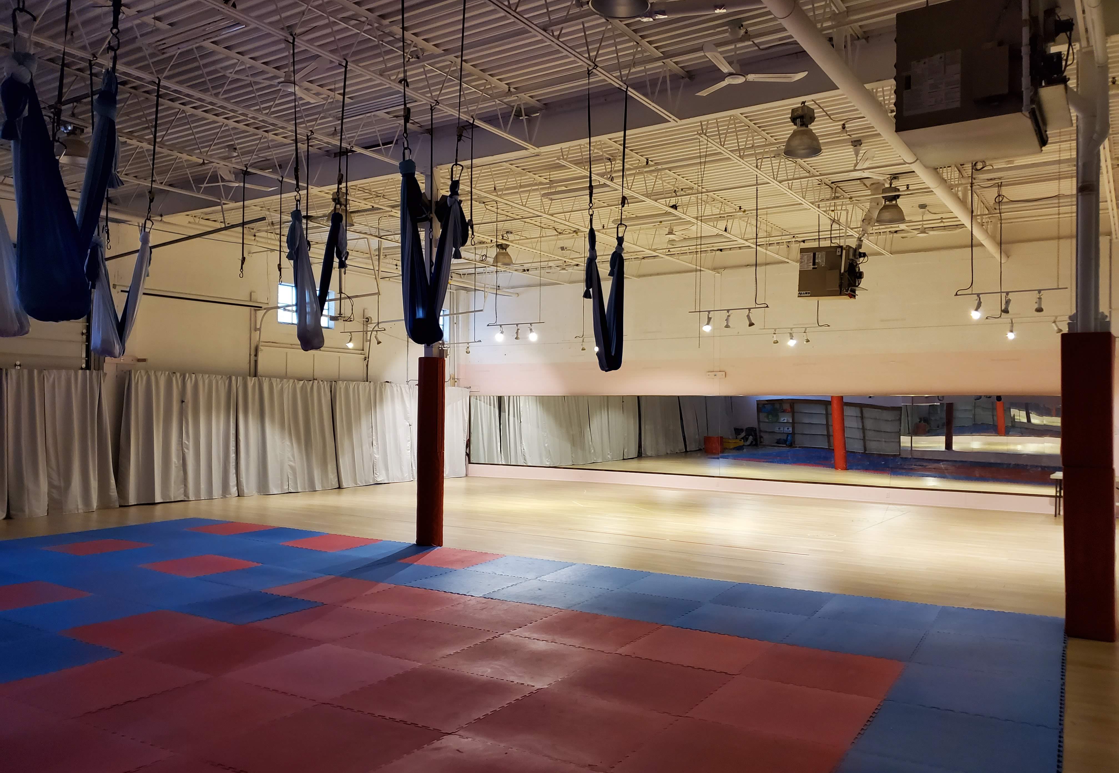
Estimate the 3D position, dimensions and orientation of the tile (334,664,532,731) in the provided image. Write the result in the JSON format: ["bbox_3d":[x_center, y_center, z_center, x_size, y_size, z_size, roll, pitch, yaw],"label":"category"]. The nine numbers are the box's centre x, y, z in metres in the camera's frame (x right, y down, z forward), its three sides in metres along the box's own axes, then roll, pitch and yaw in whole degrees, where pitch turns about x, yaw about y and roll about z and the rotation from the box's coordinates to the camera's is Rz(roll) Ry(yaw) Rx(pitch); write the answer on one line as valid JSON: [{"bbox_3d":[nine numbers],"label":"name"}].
[{"bbox_3d":[-0.789,2.005,5.429,1.000,0.025,1.000,0,-2,31],"label":"tile"}]

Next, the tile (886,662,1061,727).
[{"bbox_3d":[2.760,2.025,5.542,0.987,0.030,0.987,0,-2,31],"label":"tile"}]

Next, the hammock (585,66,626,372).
[{"bbox_3d":[0.454,-1.586,8.242,0.200,2.891,0.620,0,-2,33],"label":"hammock"}]

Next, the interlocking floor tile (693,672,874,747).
[{"bbox_3d":[1.438,2.029,5.286,1.000,0.025,1.000,0,-2,30],"label":"interlocking floor tile"}]

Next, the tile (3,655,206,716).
[{"bbox_3d":[-2.982,1.949,5.499,0.987,0.030,0.987,0,-2,31],"label":"tile"}]

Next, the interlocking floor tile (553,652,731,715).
[{"bbox_3d":[0.587,2.032,5.780,1.000,0.025,1.000,0,-2,30],"label":"interlocking floor tile"}]

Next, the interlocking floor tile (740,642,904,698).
[{"bbox_3d":[1.938,2.061,6.113,1.000,0.030,1.000,0,-2,30],"label":"interlocking floor tile"}]

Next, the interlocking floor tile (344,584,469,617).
[{"bbox_3d":[-1.495,2.072,8.138,1.000,0.025,1.000,0,-2,30],"label":"interlocking floor tile"}]

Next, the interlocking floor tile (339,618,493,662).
[{"bbox_3d":[-1.137,2.041,6.782,1.000,0.025,1.000,0,-2,31],"label":"interlocking floor tile"}]

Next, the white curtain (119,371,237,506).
[{"bbox_3d":[-7.274,1.000,16.274,0.160,2.446,2.469,0,-2,33],"label":"white curtain"}]

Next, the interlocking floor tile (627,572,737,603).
[{"bbox_3d":[1.231,2.102,8.764,0.987,0.030,0.987,0,-2,31],"label":"interlocking floor tile"}]

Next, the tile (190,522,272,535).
[{"bbox_3d":[-4.872,2.155,12.551,1.000,0.025,1.000,0,-2,30],"label":"tile"}]

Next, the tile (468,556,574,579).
[{"bbox_3d":[-0.471,2.111,9.775,0.987,0.030,0.987,0,-2,31],"label":"tile"}]

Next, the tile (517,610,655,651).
[{"bbox_3d":[0.238,2.073,7.136,1.000,0.030,1.000,0,-2,30],"label":"tile"}]

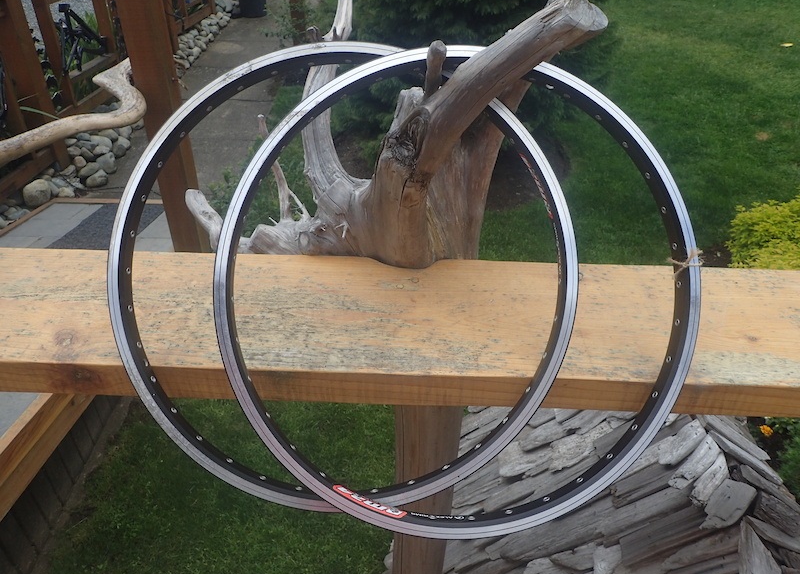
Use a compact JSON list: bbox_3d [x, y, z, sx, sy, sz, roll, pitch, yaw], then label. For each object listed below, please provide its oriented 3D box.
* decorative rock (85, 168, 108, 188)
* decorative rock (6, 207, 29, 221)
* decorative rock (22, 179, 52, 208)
[{"bbox_3d":[-1.855,-0.666,3.541,0.125,0.105,0.100,-23,39,-32],"label":"decorative rock"},{"bbox_3d":[-2.109,-0.400,3.195,0.086,0.049,0.115,20,37,28],"label":"decorative rock"},{"bbox_3d":[-2.083,-0.539,3.320,0.138,0.152,0.138,-19,37,-28],"label":"decorative rock"}]

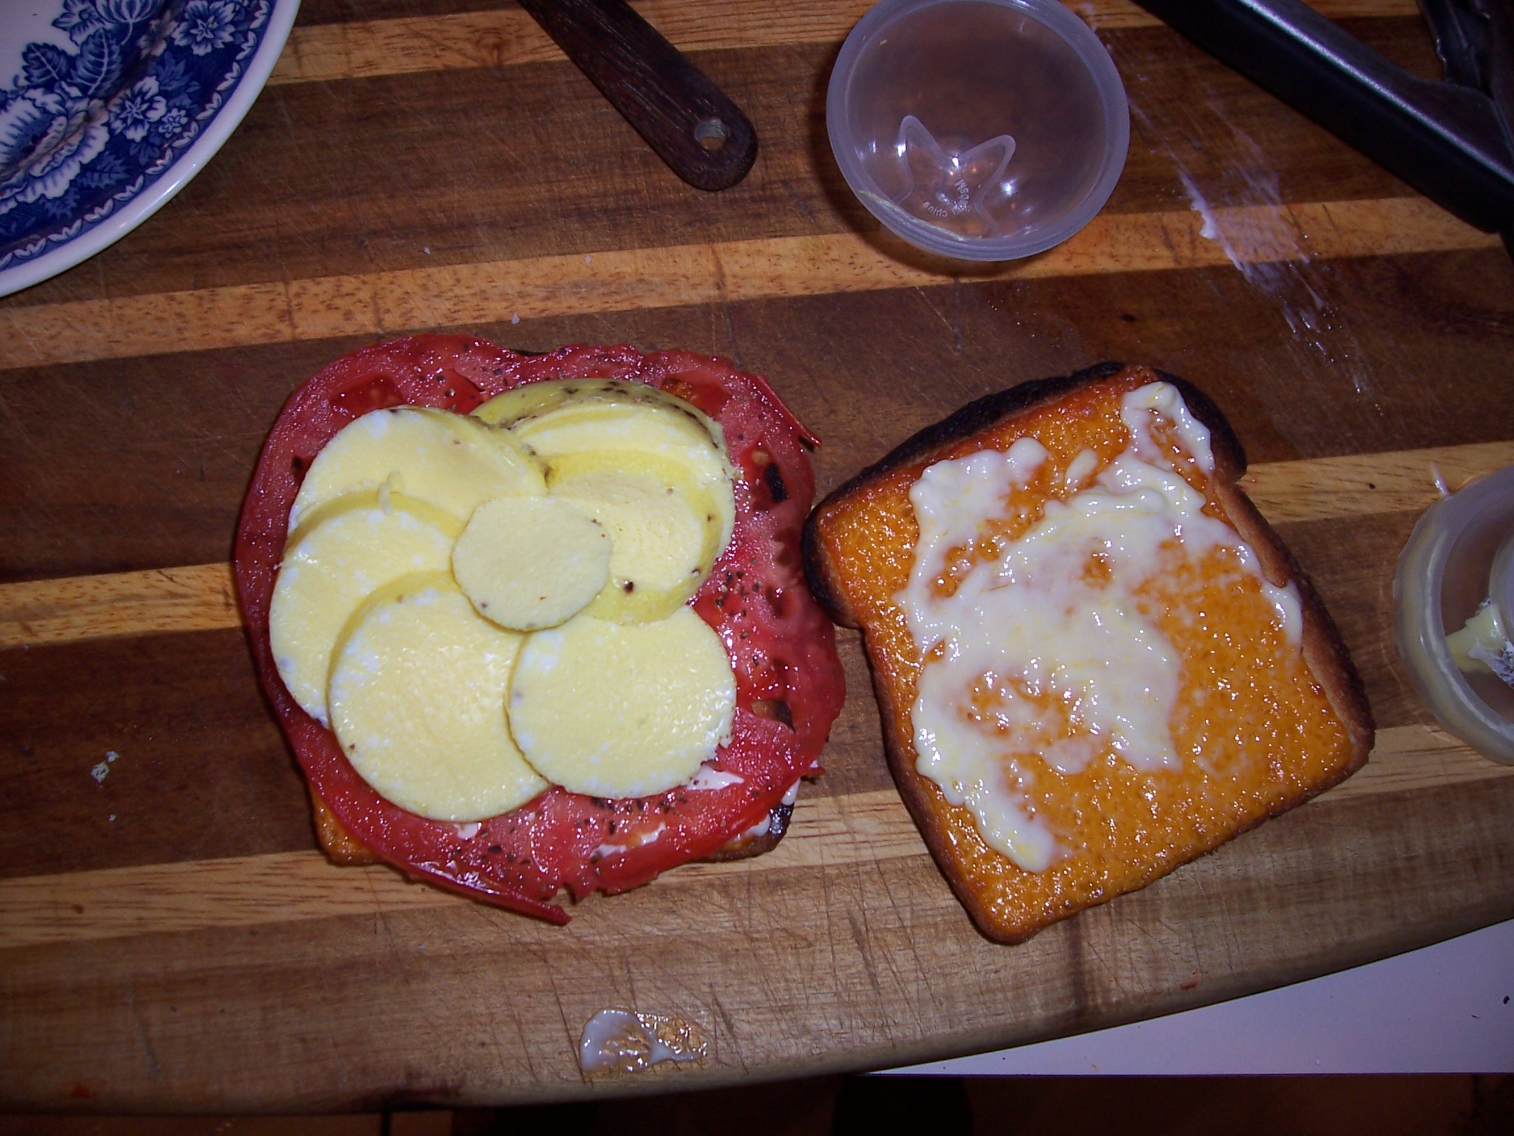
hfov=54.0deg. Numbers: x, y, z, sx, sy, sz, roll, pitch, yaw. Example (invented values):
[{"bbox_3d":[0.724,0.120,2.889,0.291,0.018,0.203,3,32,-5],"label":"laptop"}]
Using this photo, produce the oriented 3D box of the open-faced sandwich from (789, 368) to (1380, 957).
[{"bbox_3d":[0.077,0.013,0.353,0.112,0.017,0.121,-23,83,-7],"label":"open-faced sandwich"}]

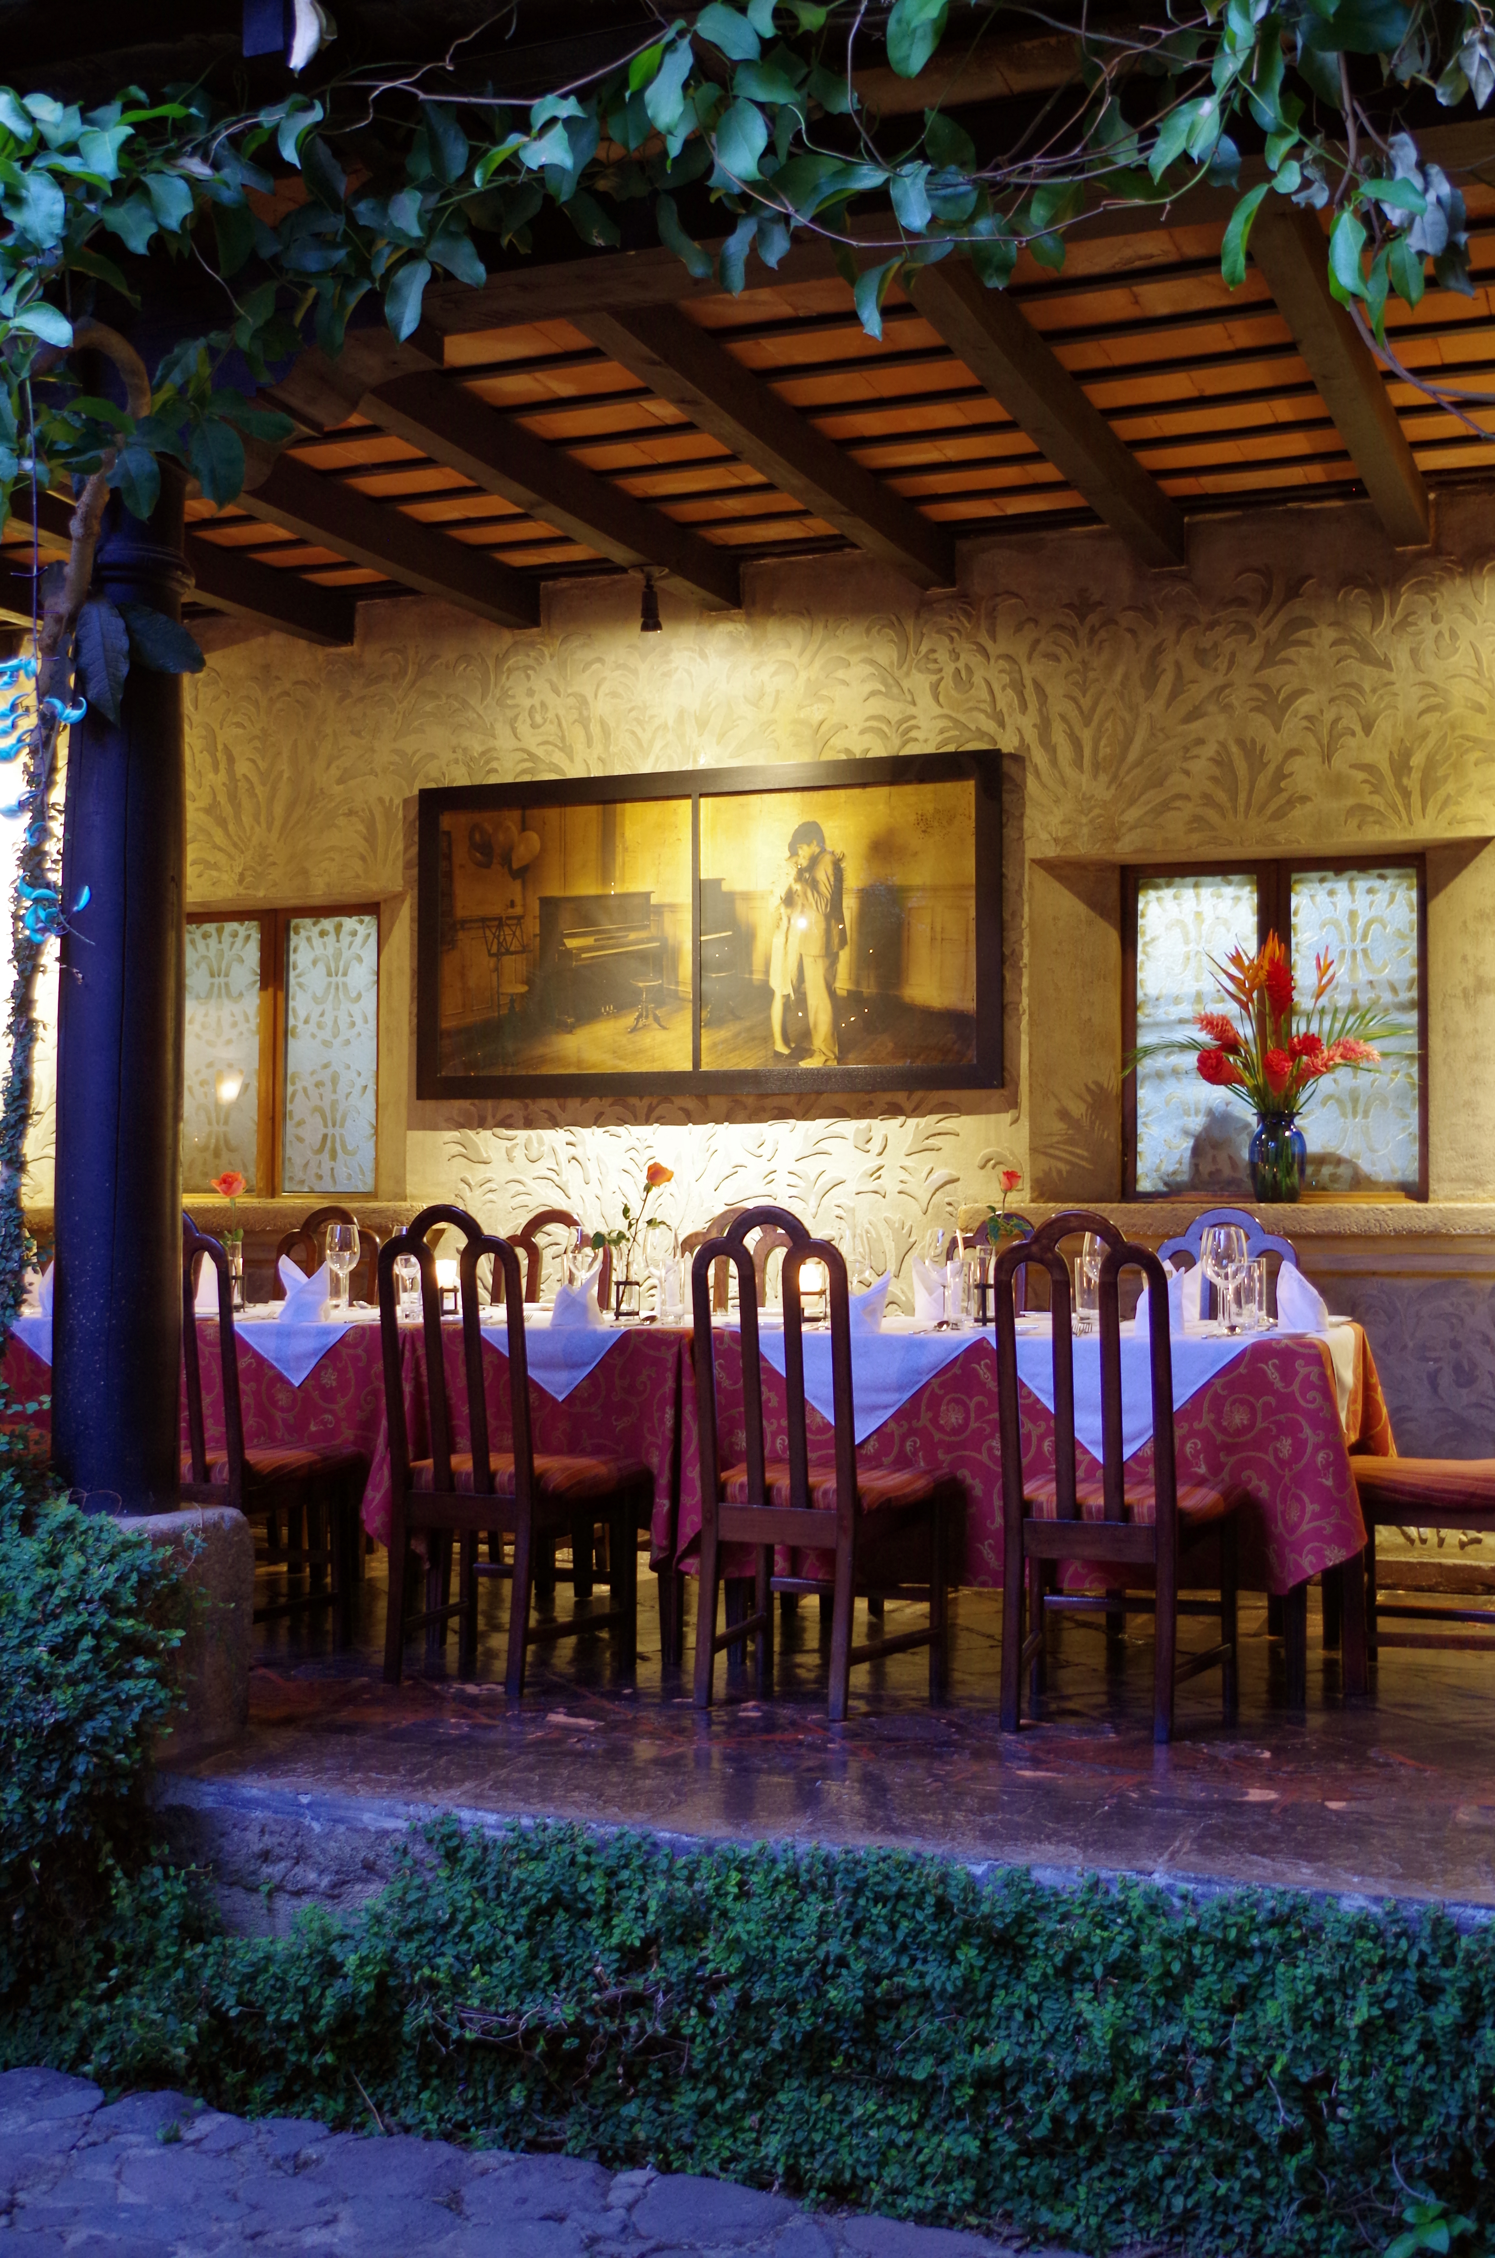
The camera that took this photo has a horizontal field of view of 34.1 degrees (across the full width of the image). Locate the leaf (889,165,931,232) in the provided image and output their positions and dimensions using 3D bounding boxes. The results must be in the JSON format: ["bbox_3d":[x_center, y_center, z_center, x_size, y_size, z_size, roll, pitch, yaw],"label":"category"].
[{"bbox_3d":[0.267,-1.525,4.000,0.058,0.108,0.040,-18,0,2],"label":"leaf"}]

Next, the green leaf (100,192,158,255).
[{"bbox_3d":[-1.090,-1.596,4.300,0.090,0.115,0.040,-12,-2,0],"label":"green leaf"}]

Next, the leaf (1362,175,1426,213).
[{"bbox_3d":[0.954,-1.378,3.600,0.101,0.055,0.040,13,-13,18],"label":"leaf"}]

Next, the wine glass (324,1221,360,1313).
[{"bbox_3d":[-1.077,0.366,6.500,0.087,0.230,0.087,0,-2,0],"label":"wine glass"}]

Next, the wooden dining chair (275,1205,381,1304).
[{"bbox_3d":[-1.344,0.756,7.253,0.480,1.050,0.450,-1,-2,21],"label":"wooden dining chair"}]

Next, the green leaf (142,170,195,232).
[{"bbox_3d":[-0.982,-1.578,4.150,0.081,0.126,0.040,-21,-4,-16],"label":"green leaf"}]

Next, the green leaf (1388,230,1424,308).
[{"bbox_3d":[0.985,-1.286,3.650,0.052,0.112,0.035,-5,-3,0],"label":"green leaf"}]

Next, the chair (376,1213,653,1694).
[{"bbox_3d":[-0.542,0.701,5.496,0.480,1.050,0.450,-1,-2,27],"label":"chair"}]

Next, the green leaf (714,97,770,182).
[{"bbox_3d":[-0.010,-1.580,3.900,0.085,0.160,0.040,-14,-7,-2],"label":"green leaf"}]

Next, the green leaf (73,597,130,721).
[{"bbox_3d":[-1.163,-0.844,4.400,0.092,0.237,0.040,-9,-2,-15],"label":"green leaf"}]

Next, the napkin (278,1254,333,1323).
[{"bbox_3d":[-1.041,0.378,5.740,0.128,0.160,0.090,-1,-2,20],"label":"napkin"}]

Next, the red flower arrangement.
[{"bbox_3d":[1.516,-0.294,7.200,0.690,0.570,0.430,-1,-2,21],"label":"red flower arrangement"}]

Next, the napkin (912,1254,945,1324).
[{"bbox_3d":[0.471,0.399,6.100,0.125,0.165,0.100,-1,-2,21],"label":"napkin"}]

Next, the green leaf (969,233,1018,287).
[{"bbox_3d":[0.400,-1.425,4.000,0.075,0.104,0.040,-7,0,1],"label":"green leaf"}]

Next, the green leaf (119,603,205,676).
[{"bbox_3d":[-1.103,-0.924,4.600,0.190,0.095,0.045,38,-4,0],"label":"green leaf"}]

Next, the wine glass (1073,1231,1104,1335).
[{"bbox_3d":[0.797,0.342,5.512,0.086,0.222,0.086,-1,-2,21],"label":"wine glass"}]

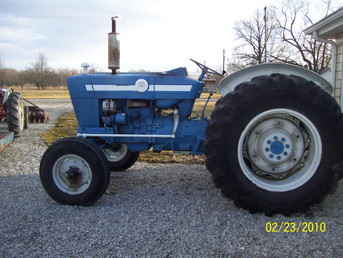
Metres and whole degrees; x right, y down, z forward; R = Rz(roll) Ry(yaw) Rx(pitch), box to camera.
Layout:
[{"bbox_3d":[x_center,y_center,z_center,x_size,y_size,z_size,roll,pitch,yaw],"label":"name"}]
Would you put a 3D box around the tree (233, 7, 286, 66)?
[{"bbox_3d":[10.156,-8.912,41.215,6.351,10.102,6.351,0,7,0],"label":"tree"}]

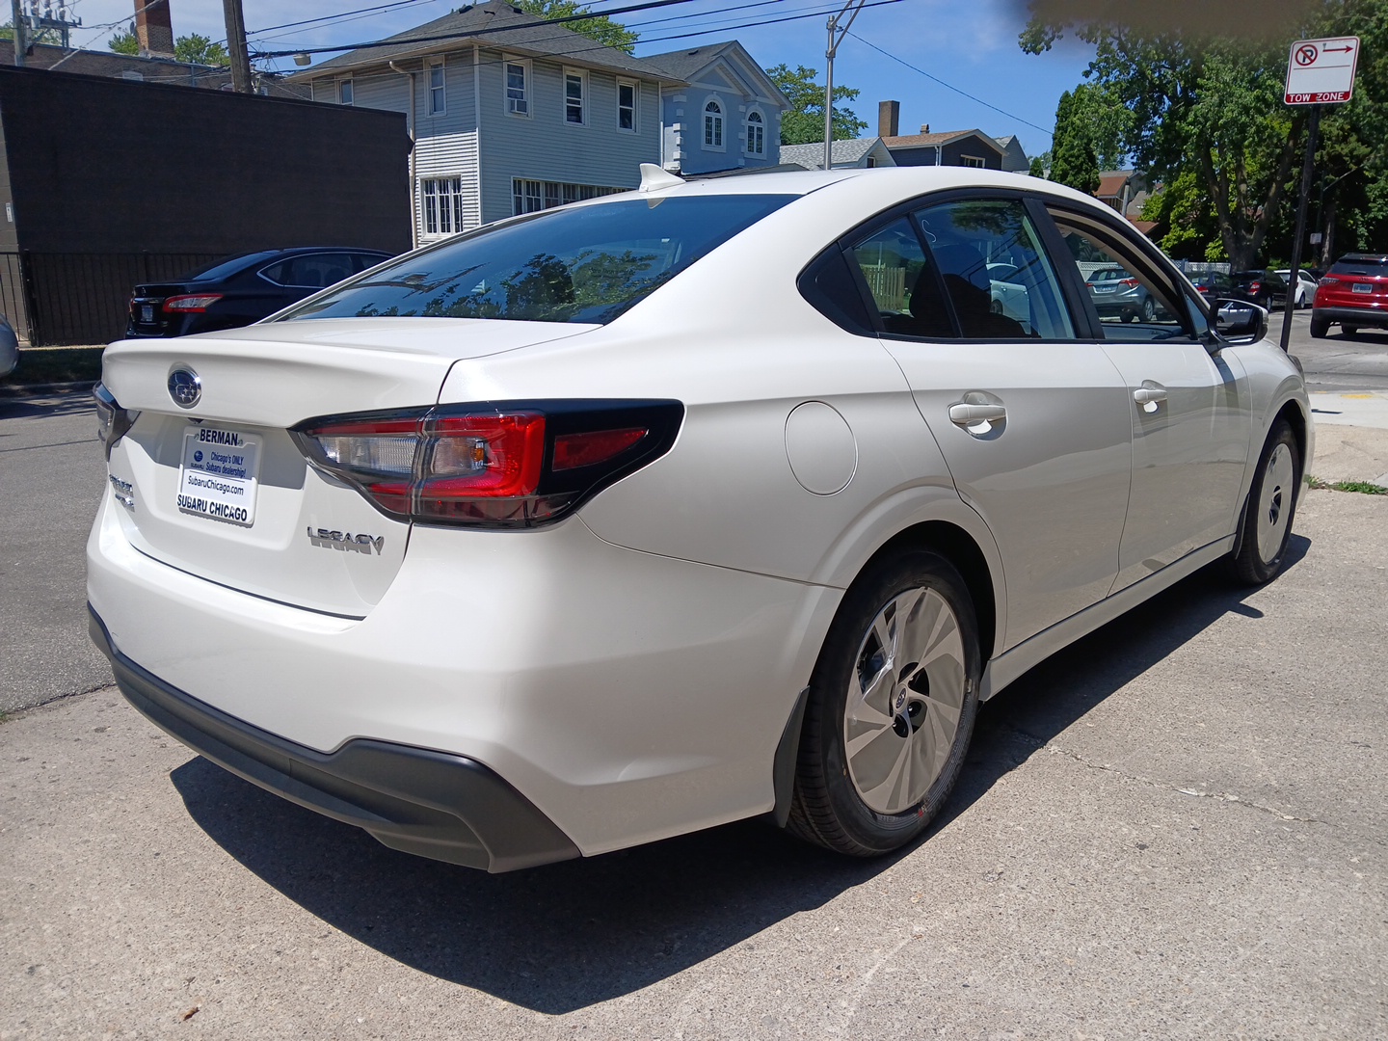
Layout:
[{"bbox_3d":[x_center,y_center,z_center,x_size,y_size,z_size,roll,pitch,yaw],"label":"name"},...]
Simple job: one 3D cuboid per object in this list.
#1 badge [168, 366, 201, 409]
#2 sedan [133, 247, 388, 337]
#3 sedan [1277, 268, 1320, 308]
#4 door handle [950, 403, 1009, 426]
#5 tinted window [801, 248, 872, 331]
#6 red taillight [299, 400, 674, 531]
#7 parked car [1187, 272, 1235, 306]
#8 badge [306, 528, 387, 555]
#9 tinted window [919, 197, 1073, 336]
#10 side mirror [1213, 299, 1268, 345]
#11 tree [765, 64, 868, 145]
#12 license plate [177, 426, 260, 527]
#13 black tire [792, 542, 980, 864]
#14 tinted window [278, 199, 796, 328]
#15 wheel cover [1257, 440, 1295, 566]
[{"bbox_3d":[-0.904,-0.237,1.856,0.138,0.076,0.018,10,23,42],"label":"badge"},{"bbox_3d":[-3.755,-2.268,11.688,1.770,1.490,4.620,12,17,43],"label":"sedan"},{"bbox_3d":[24.610,-9.607,43.223,1.820,1.500,4.600,13,18,40],"label":"sedan"},{"bbox_3d":[0.585,-0.219,2.154,0.045,0.044,0.220,6,10,42],"label":"door handle"},{"bbox_3d":[0.248,-0.434,1.938,0.190,0.175,0.035,-13,-3,-42],"label":"tinted window"},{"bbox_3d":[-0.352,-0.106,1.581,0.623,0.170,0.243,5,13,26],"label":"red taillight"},{"bbox_3d":[17.104,-7.676,35.069,1.820,1.460,4.700,13,18,40],"label":"parked car"},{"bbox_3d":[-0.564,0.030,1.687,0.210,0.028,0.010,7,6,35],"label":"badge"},{"bbox_3d":[0.738,-0.606,2.502,0.045,0.355,0.590,-17,-5,44],"label":"tinted window"},{"bbox_3d":[1.688,-0.619,3.240,0.125,0.152,0.180,-11,16,-42],"label":"side mirror"},{"bbox_3d":[5.330,-17.100,52.000,7.000,11.000,7.000,13,18,40],"label":"tree"},{"bbox_3d":[-0.897,-0.089,1.966,0.310,0.163,0.015,8,2,42],"label":"license plate"},{"bbox_3d":[0.383,0.362,2.260,0.225,0.670,0.676,8,15,42],"label":"black tire"},{"bbox_3d":[-0.373,-0.623,2.452,1.230,0.100,0.820,8,35,42],"label":"tinted window"},{"bbox_3d":[2.324,-0.063,4.163,0.060,0.475,0.475,8,15,42],"label":"wheel cover"}]

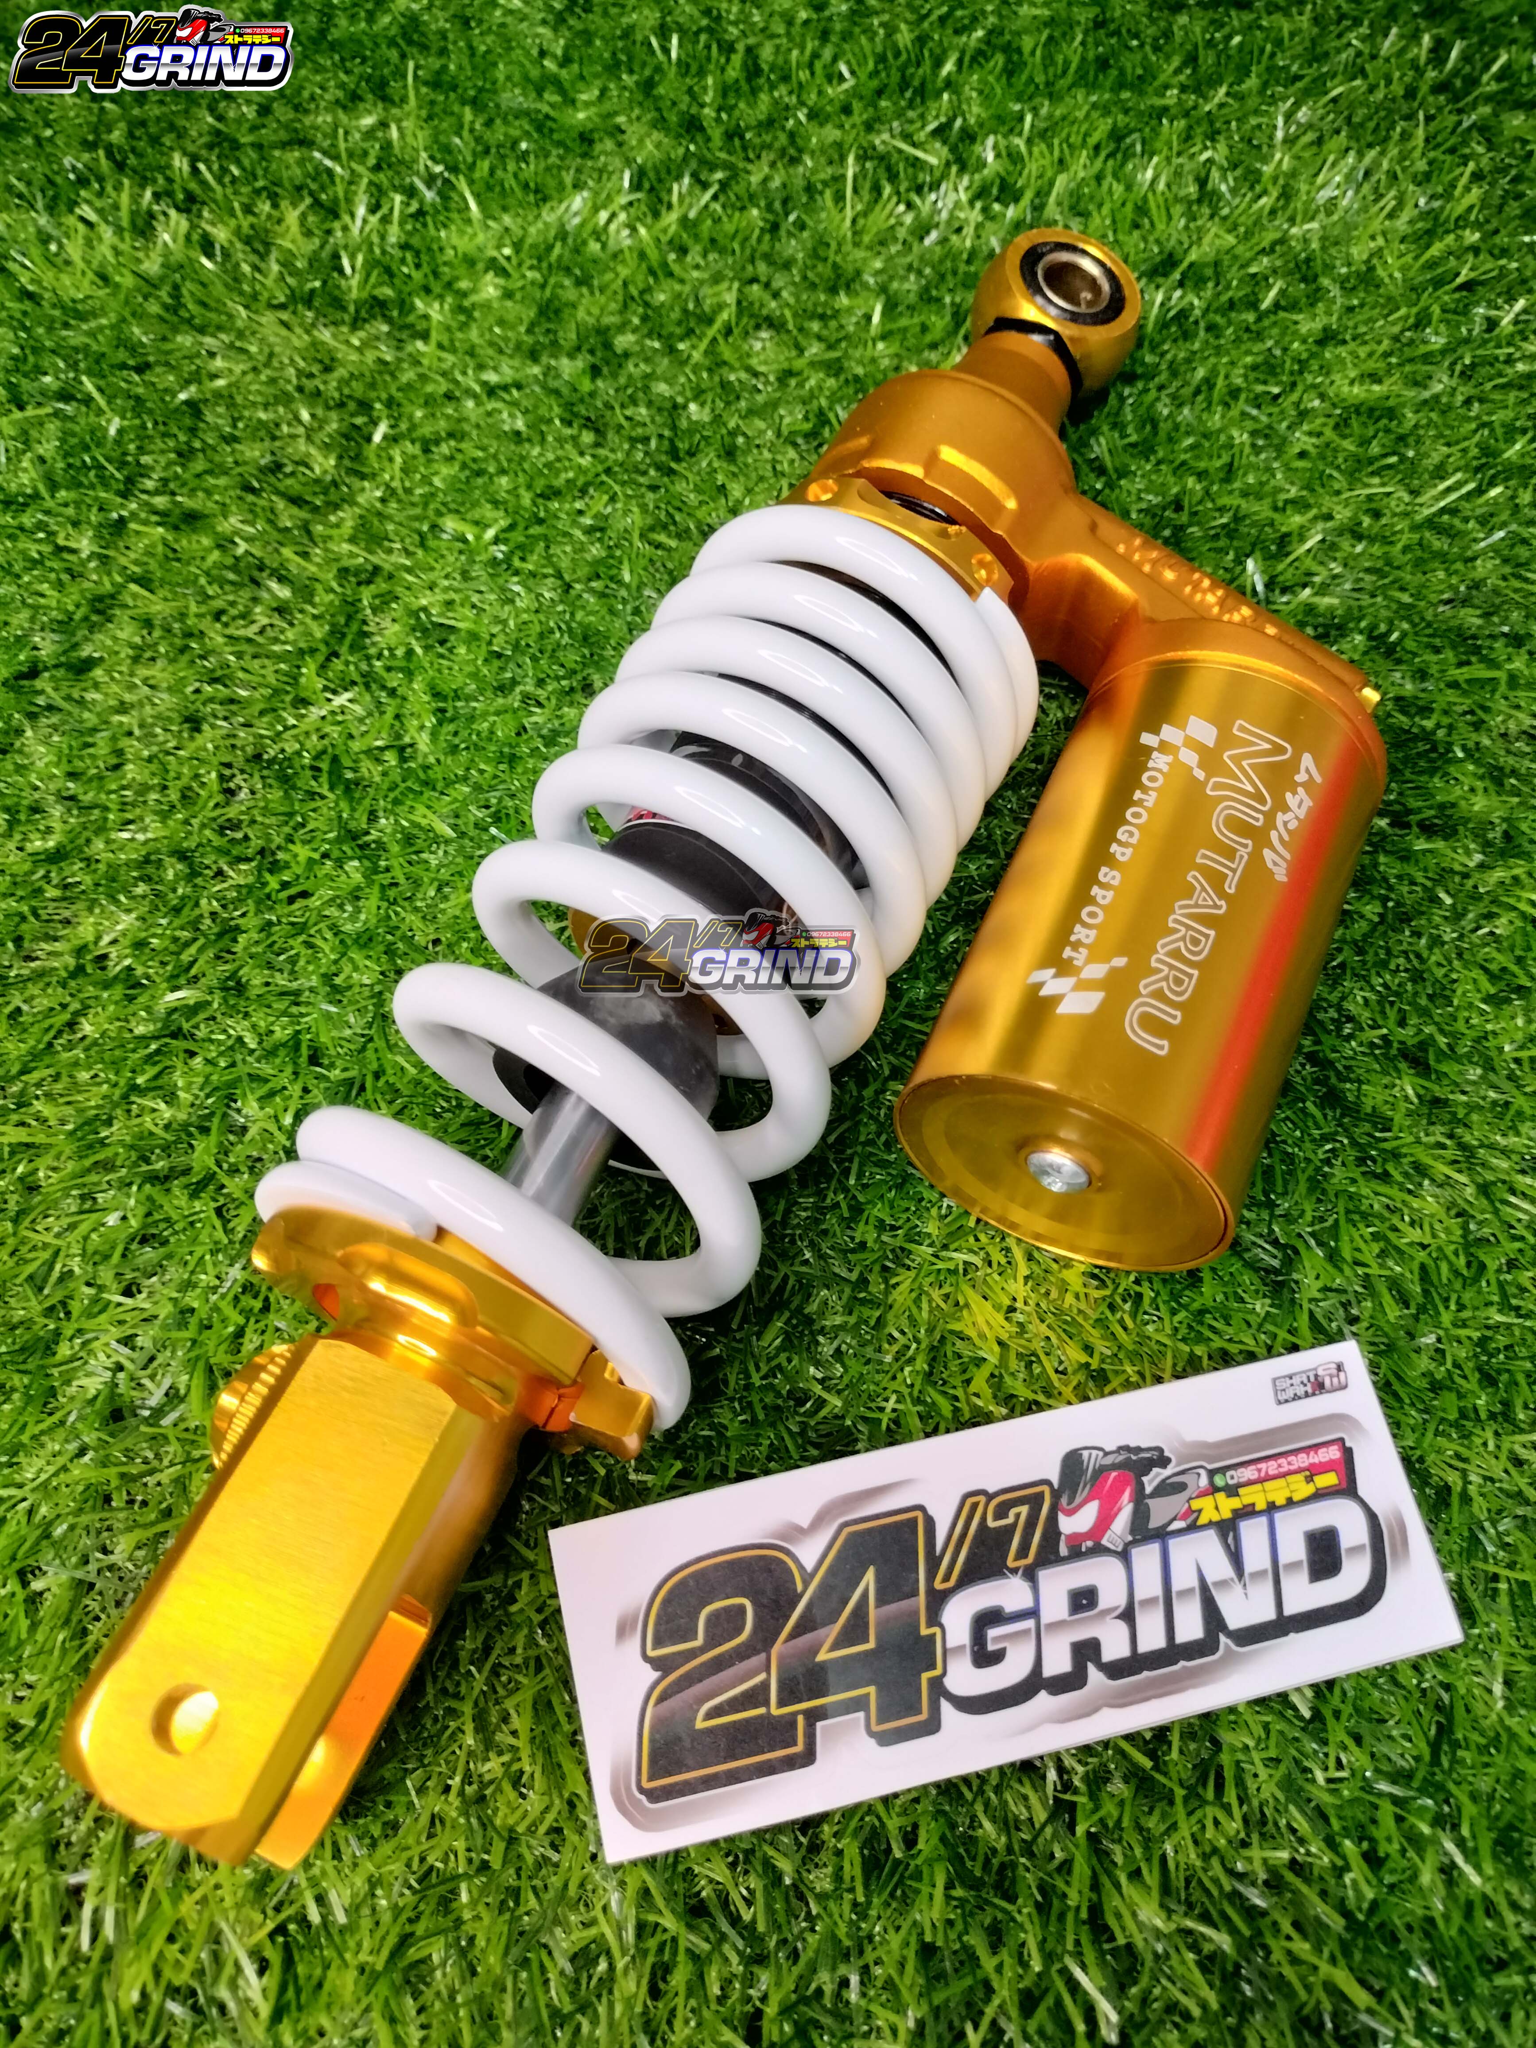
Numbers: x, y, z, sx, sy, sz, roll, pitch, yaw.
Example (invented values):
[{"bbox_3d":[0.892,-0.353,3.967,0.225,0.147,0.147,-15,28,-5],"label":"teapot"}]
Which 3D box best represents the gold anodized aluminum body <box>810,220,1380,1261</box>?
[{"bbox_3d":[0.053,-0.063,0.281,0.118,0.057,0.184,23,64,11],"label":"gold anodized aluminum body"}]

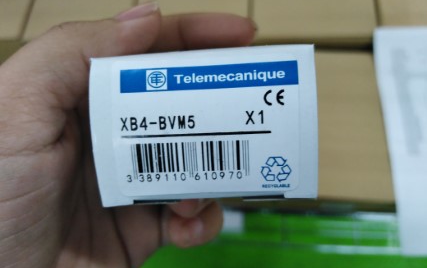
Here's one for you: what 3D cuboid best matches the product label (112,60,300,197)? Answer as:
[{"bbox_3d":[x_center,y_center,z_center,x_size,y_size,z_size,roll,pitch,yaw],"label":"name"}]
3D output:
[{"bbox_3d":[-0.002,-0.002,0.082,0.046,0.001,0.034,-3,95,3],"label":"product label"}]

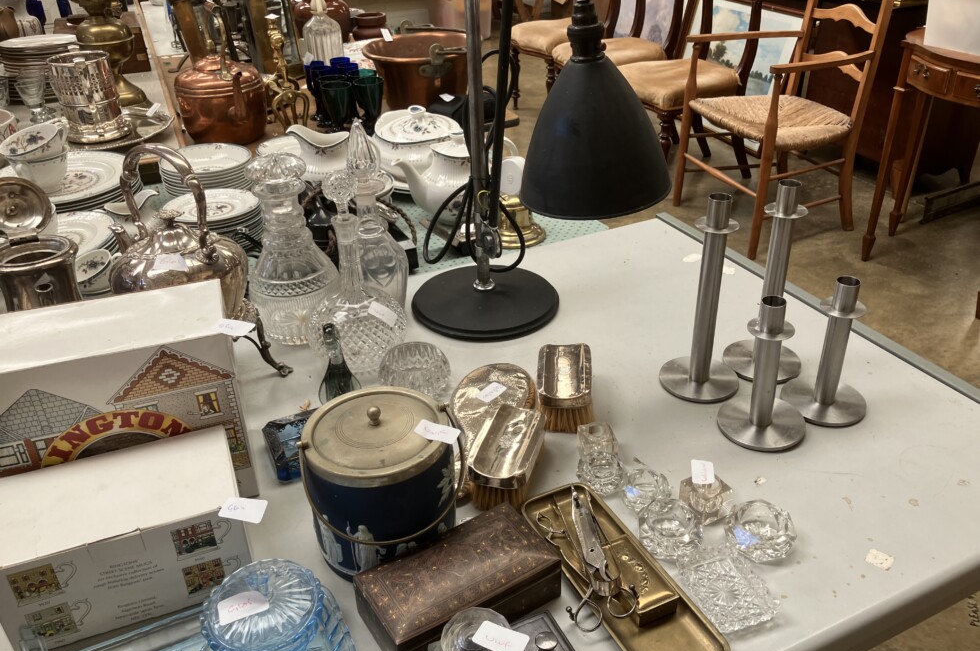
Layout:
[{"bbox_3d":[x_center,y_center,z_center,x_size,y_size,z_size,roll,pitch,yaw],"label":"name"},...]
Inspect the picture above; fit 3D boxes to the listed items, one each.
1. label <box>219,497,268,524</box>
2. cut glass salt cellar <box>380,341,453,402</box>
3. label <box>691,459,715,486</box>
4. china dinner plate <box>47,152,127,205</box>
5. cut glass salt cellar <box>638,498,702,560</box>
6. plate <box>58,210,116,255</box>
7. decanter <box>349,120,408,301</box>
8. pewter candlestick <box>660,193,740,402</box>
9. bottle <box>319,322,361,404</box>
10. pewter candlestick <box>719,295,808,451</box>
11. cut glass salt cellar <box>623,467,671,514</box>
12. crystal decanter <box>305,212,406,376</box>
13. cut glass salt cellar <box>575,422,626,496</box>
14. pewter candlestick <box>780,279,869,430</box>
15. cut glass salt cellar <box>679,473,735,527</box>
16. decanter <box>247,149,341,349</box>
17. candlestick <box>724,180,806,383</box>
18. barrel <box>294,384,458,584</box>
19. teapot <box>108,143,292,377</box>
[{"bbox_3d":[-0.211,0.159,0.683,0.039,0.002,0.025,6,37,6],"label":"label"},{"bbox_3d":[-0.089,0.060,0.930,0.084,0.050,0.084,-2,31,0],"label":"cut glass salt cellar"},{"bbox_3d":[0.207,0.143,0.770,0.021,0.001,0.037,3,31,9],"label":"label"},{"bbox_3d":[-0.815,-0.269,1.496,0.272,0.025,0.272,-2,31,1],"label":"china dinner plate"},{"bbox_3d":[0.174,0.198,0.767,0.059,0.026,0.059,-3,31,0],"label":"cut glass salt cellar"},{"bbox_3d":[-0.719,-0.135,1.291,0.207,0.023,0.207,-1,31,1],"label":"plate"},{"bbox_3d":[-0.161,-0.139,1.092,0.088,0.291,0.088,-3,31,0],"label":"decanter"},{"bbox_3d":[0.258,-0.036,0.933,0.097,0.244,0.097,-3,31,0],"label":"pewter candlestick"},{"bbox_3d":[-0.176,0.045,0.902,0.048,0.109,0.043,-2,31,0],"label":"bottle"},{"bbox_3d":[0.302,0.042,0.848,0.093,0.155,0.093,-1,31,1],"label":"pewter candlestick"},{"bbox_3d":[0.153,0.161,0.769,0.046,0.027,0.046,-2,31,0],"label":"cut glass salt cellar"},{"bbox_3d":[-0.165,-0.048,0.958,0.118,0.212,0.118,-2,31,0],"label":"crystal decanter"},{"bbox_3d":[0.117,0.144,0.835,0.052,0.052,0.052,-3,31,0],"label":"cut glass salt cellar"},{"bbox_3d":[0.378,0.019,0.867,0.092,0.155,0.092,-2,31,0],"label":"pewter candlestick"},{"bbox_3d":[0.209,0.167,0.769,0.035,0.029,0.035,-16,34,-23],"label":"cut glass salt cellar"},{"bbox_3d":[-0.267,-0.105,1.044,0.121,0.242,0.121,-1,31,1],"label":"decanter"},{"bbox_3d":[0.345,-0.057,0.959,0.097,0.244,0.097,-3,31,0],"label":"candlestick"},{"bbox_3d":[-0.095,0.137,0.712,0.138,0.156,0.134,-1,31,1],"label":"barrel"},{"bbox_3d":[-0.377,-0.072,0.943,0.212,0.296,0.178,15,35,26],"label":"teapot"}]

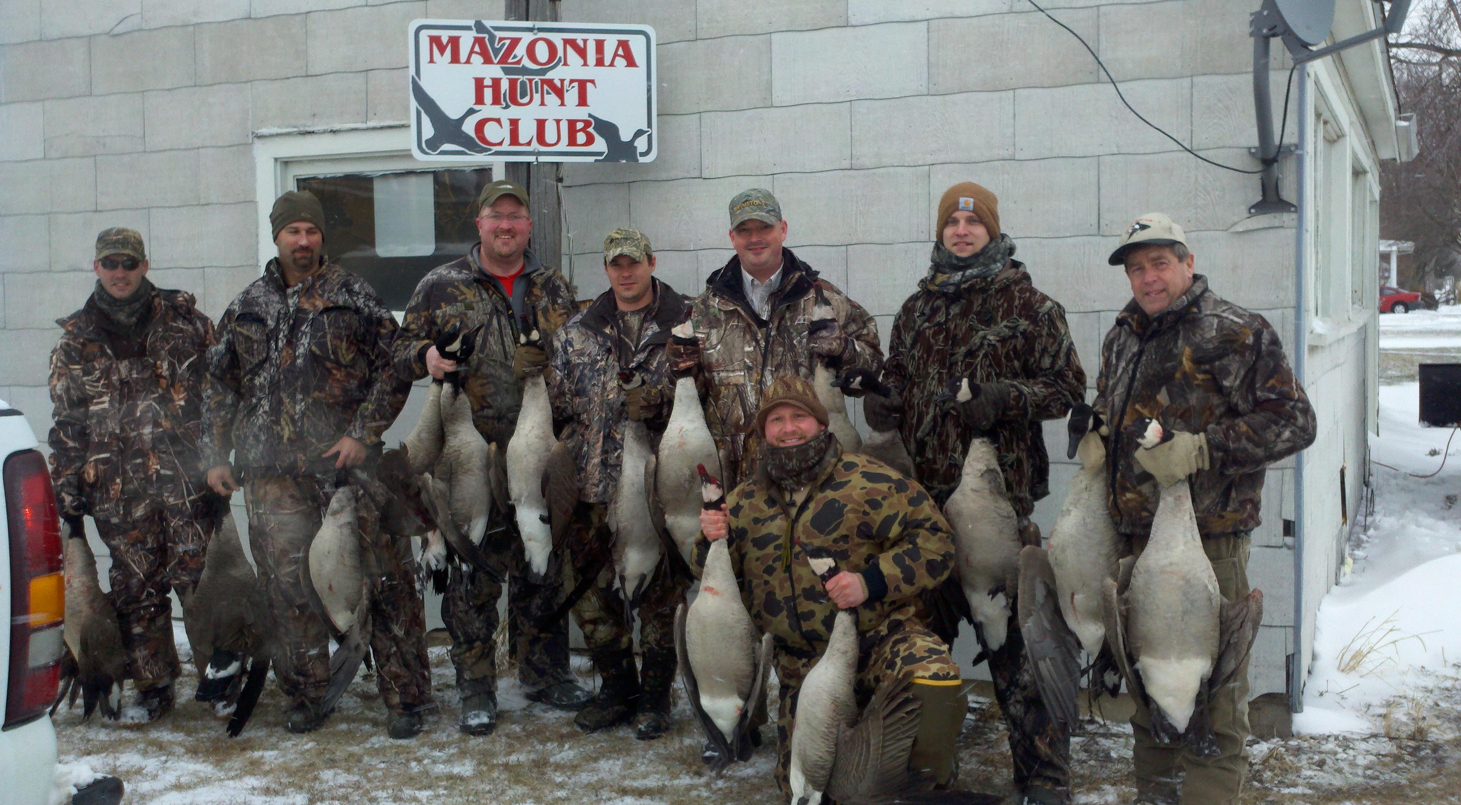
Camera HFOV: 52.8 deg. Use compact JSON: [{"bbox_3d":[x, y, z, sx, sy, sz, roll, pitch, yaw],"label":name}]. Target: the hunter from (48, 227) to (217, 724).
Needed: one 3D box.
[{"bbox_3d":[-2.138,0.247,5.271,0.560,1.751,0.400,0,1,-12],"label":"hunter"}]

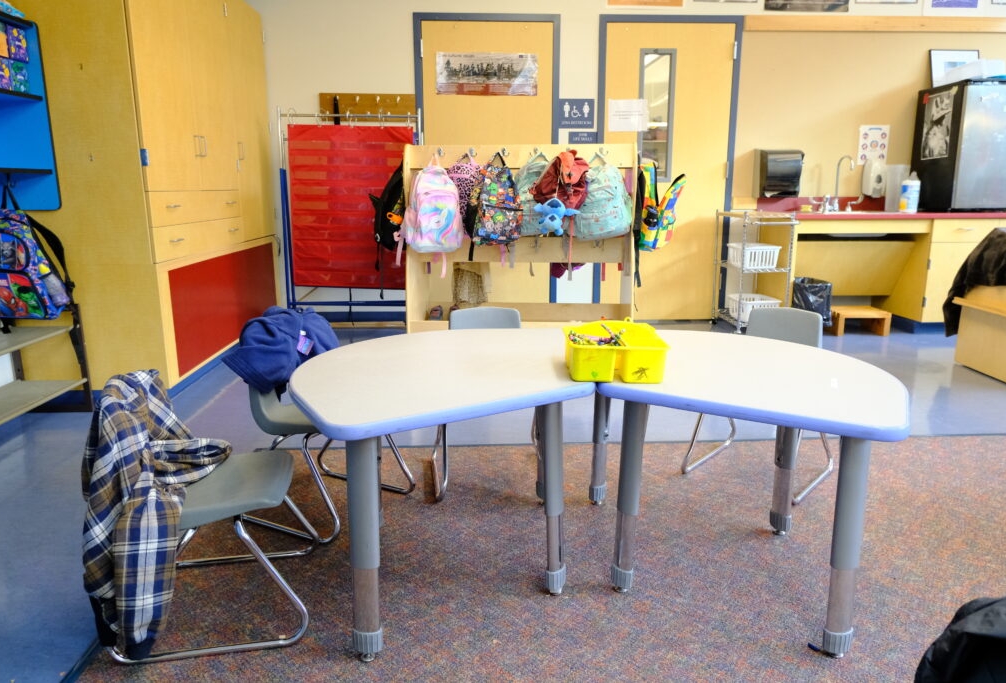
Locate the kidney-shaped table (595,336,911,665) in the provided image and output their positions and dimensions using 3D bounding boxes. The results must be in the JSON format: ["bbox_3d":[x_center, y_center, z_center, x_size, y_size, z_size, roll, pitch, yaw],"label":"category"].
[{"bbox_3d":[0.532,0.307,1.770,0.925,0.533,0.780,7,15,30],"label":"kidney-shaped table"}]

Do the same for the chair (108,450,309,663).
[{"bbox_3d":[-0.682,0.357,1.533,0.415,0.565,0.400,-3,13,-11],"label":"chair"}]

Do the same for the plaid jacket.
[{"bbox_3d":[-0.770,0.343,1.465,0.290,0.555,0.400,-3,13,-10],"label":"plaid jacket"}]

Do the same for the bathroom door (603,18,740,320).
[{"bbox_3d":[1.222,-1.208,4.847,0.940,2.130,0.060,-1,13,-3],"label":"bathroom door"}]

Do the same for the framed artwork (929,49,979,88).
[{"bbox_3d":[3.249,-1.947,4.696,0.362,0.300,0.022,-1,-3,-3],"label":"framed artwork"}]

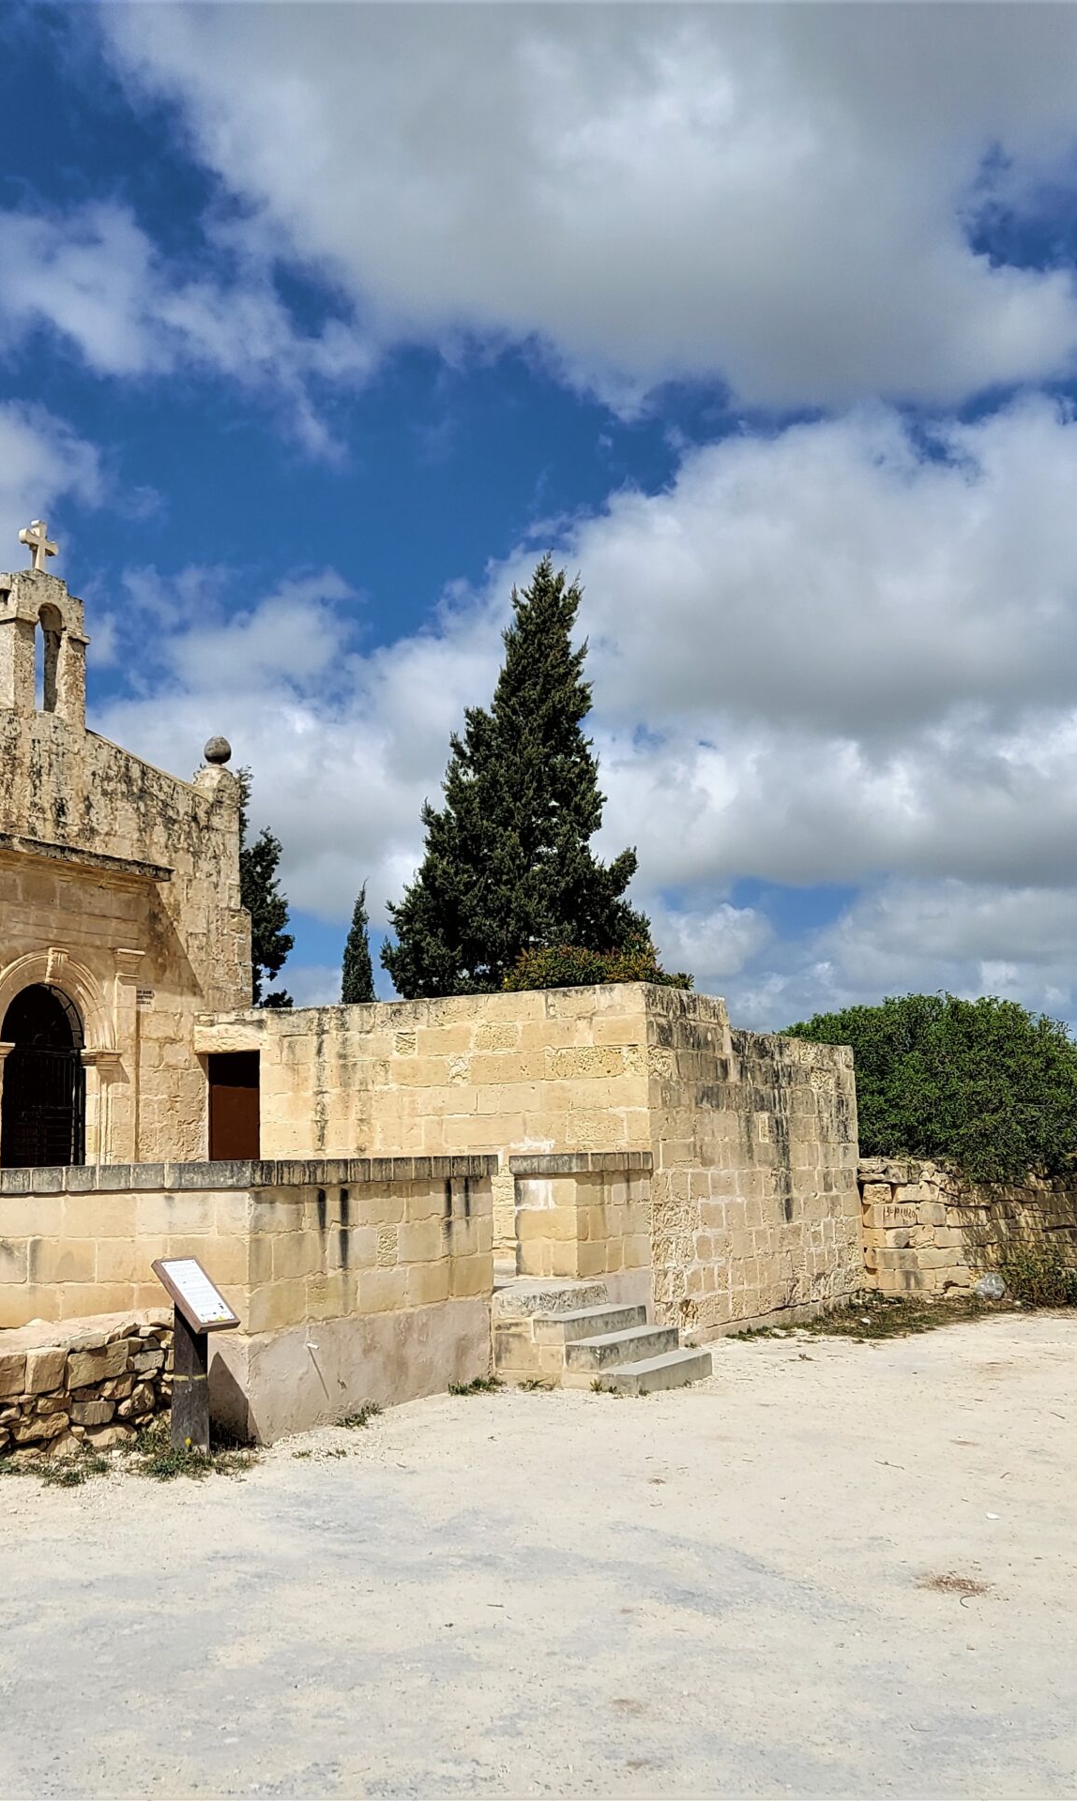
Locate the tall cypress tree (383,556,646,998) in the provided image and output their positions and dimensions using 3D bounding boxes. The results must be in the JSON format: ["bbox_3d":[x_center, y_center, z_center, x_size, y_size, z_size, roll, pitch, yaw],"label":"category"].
[{"bbox_3d":[-0.399,0.051,24.759,3.800,10.250,3.800,-1,-8,0],"label":"tall cypress tree"}]

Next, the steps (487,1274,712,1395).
[{"bbox_3d":[0.445,3.072,12.241,1.300,0.580,1.320,-6,-10,28],"label":"steps"}]

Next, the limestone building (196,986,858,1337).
[{"bbox_3d":[0.088,2.926,19.327,5.200,3.200,5.800,-6,-10,28],"label":"limestone building"}]

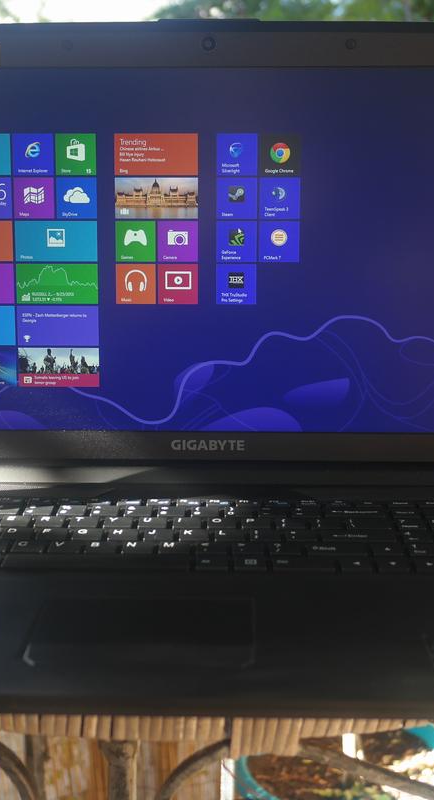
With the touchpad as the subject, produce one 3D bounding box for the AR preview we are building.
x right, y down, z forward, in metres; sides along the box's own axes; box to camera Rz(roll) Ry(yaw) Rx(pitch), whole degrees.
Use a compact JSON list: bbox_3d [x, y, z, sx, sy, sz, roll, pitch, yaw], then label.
[{"bbox_3d":[-0.031,0.097,0.421,0.093,0.003,0.063,0,14,1],"label":"touchpad"}]

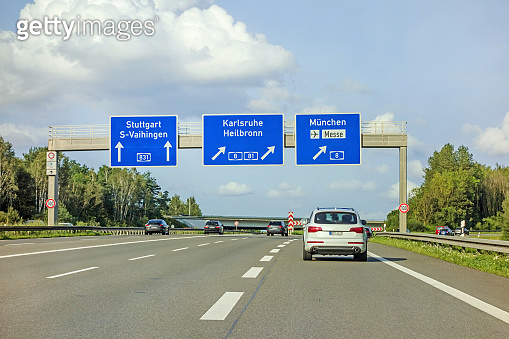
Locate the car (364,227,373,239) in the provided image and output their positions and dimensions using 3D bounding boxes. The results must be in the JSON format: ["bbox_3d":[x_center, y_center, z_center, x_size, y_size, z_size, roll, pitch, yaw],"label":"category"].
[{"bbox_3d":[12.830,7.420,160.200,1.800,1.460,4.500,-1,-2,10],"label":"car"}]

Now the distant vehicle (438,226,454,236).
[{"bbox_3d":[34.700,11.350,247.000,1.780,1.480,4.300,-1,-2,20],"label":"distant vehicle"}]

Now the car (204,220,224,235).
[{"bbox_3d":[-4.320,6.365,150.200,1.800,1.470,4.450,0,-2,4],"label":"car"}]

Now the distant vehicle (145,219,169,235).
[{"bbox_3d":[-9.690,5.900,139.400,1.930,1.500,4.850,0,-2,4],"label":"distant vehicle"}]

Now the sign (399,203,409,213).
[{"bbox_3d":[11.069,2.852,101.576,0.750,0.750,0.060,0,-2,4],"label":"sign"}]

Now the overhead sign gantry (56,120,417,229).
[{"bbox_3d":[-2.100,0.877,102.620,26.805,8.800,1.300,0,-2,4],"label":"overhead sign gantry"}]

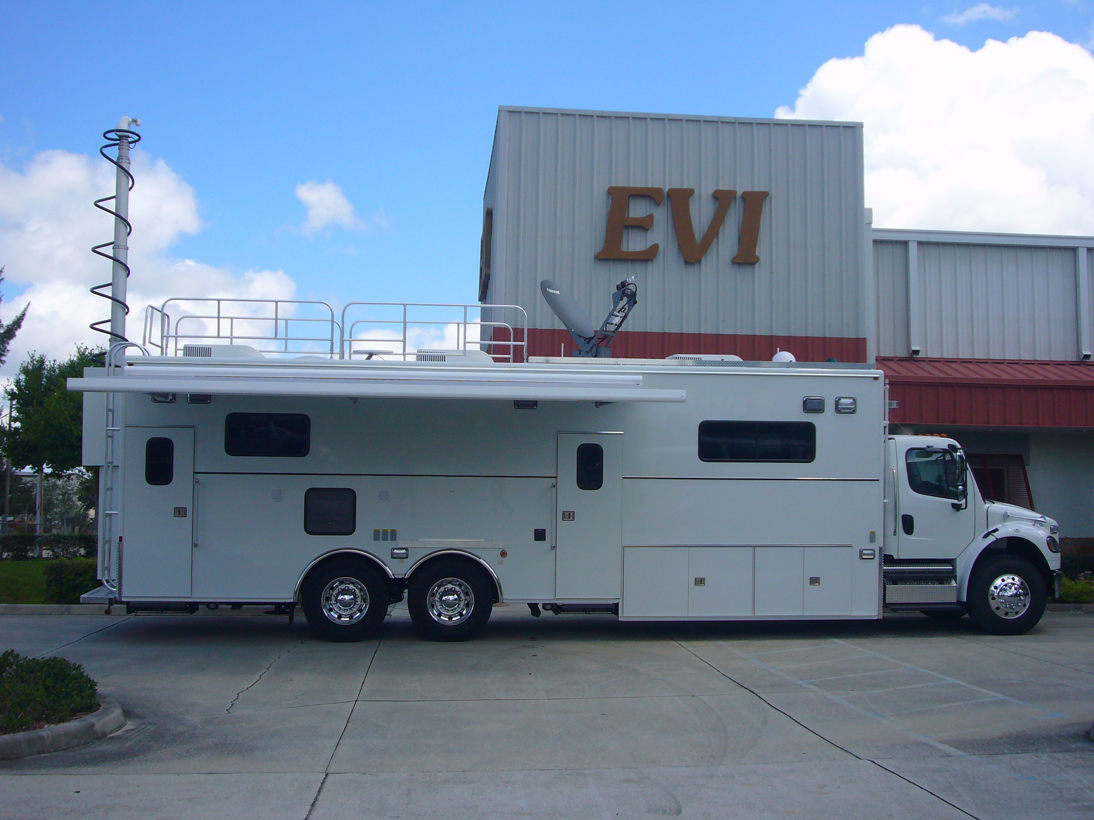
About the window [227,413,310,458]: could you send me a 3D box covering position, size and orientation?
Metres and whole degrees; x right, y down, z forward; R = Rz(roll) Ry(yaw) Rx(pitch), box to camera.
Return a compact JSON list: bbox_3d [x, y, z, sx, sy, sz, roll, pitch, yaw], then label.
[{"bbox_3d":[-3.450,0.307,16.401,1.042,0.541,0.060,1,-4,-5],"label":"window"}]

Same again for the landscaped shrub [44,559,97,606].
[{"bbox_3d":[-6.980,2.570,20.200,1.100,0.700,0.900,1,-4,-5],"label":"landscaped shrub"}]

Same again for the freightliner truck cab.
[{"bbox_3d":[5.425,1.702,18.342,2.500,2.580,2.450,1,-4,-5],"label":"freightliner truck cab"}]

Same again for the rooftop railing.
[{"bbox_3d":[-2.690,-0.926,17.490,4.780,0.790,1.800,1,-4,-5],"label":"rooftop railing"}]

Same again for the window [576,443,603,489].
[{"bbox_3d":[0.550,0.729,16.961,0.360,0.610,0.050,1,-4,-7],"label":"window"}]

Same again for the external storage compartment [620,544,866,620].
[{"bbox_3d":[2.443,2.223,17.335,3.100,0.930,0.500,1,-4,-7],"label":"external storage compartment"}]

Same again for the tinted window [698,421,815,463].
[{"bbox_3d":[2.680,0.405,16.927,1.530,0.531,0.060,1,-4,-5],"label":"tinted window"}]

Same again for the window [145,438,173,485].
[{"bbox_3d":[-4.746,0.631,16.269,0.343,0.591,0.060,1,-4,-5],"label":"window"}]

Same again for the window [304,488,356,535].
[{"bbox_3d":[-2.677,1.258,16.409,0.637,0.588,0.060,1,-4,-5],"label":"window"}]

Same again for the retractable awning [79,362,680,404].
[{"bbox_3d":[-1.830,-0.310,15.341,6.500,0.560,2.740,1,-4,-7],"label":"retractable awning"}]

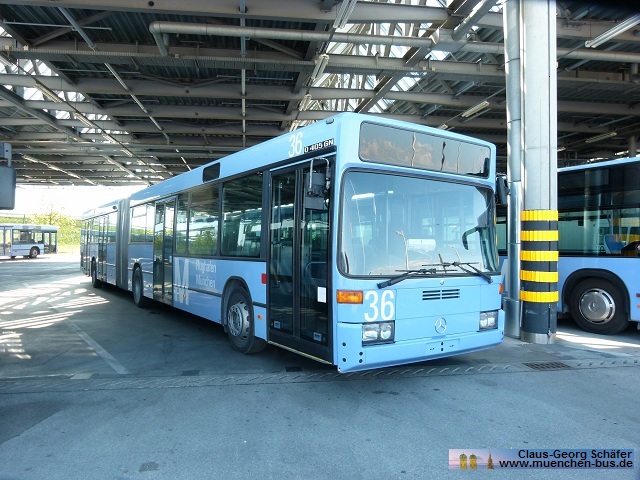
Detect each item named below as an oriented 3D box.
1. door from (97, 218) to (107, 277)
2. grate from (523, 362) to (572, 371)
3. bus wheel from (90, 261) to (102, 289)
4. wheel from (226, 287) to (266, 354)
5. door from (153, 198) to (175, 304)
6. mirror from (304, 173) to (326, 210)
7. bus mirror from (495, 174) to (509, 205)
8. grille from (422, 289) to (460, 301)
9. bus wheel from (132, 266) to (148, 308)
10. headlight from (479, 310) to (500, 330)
[{"bbox_3d":[-7.542,0.343,16.095,0.080,2.200,1.420,2,-2,-35],"label":"door"},{"bbox_3d":[3.035,1.684,6.109,0.540,0.030,0.370,1,-1,-13],"label":"grate"},{"bbox_3d":[-8.285,1.318,17.338,0.320,0.950,0.950,2,-2,-35],"label":"bus wheel"},{"bbox_3d":[-1.033,1.163,6.732,0.290,0.950,0.950,1,-2,-34],"label":"wheel"},{"bbox_3d":[-3.315,0.263,9.901,0.080,2.200,1.420,1,-2,-34],"label":"door"},{"bbox_3d":[-0.043,-0.465,4.432,0.190,0.370,0.120,1,-2,-34],"label":"mirror"},{"bbox_3d":[2.422,-0.657,6.133,0.190,0.380,0.120,1,-2,-34],"label":"bus mirror"},{"bbox_3d":[1.349,0.610,5.152,0.600,0.100,0.040,1,-2,-34],"label":"grille"},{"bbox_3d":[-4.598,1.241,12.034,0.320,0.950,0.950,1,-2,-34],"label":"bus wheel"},{"bbox_3d":[2.049,0.983,5.692,0.390,0.230,0.100,1,-2,-34],"label":"headlight"}]

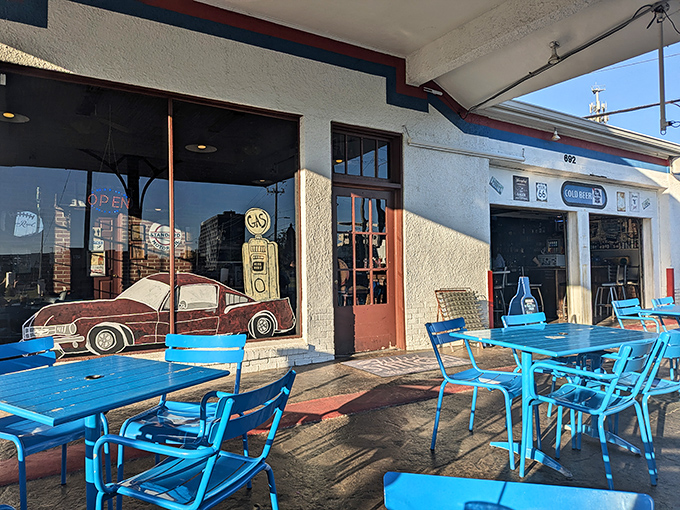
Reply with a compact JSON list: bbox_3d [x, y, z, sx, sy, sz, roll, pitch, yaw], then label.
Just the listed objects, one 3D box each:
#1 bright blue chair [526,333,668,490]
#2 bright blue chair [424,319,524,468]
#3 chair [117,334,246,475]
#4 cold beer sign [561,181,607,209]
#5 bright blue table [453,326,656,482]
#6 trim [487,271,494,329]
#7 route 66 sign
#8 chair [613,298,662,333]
[{"bbox_3d":[1.366,0.835,2.582,0.550,0.840,0.600,1,-2,-38],"label":"bright blue chair"},{"bbox_3d":[0.946,0.855,3.117,0.595,0.840,0.520,-2,-2,42],"label":"bright blue chair"},{"bbox_3d":[-0.758,0.857,2.380,0.520,0.840,0.595,-1,-2,2],"label":"chair"},{"bbox_3d":[4.585,-1.105,8.811,1.430,0.445,0.050,0,-2,-31],"label":"cold beer sign"},{"bbox_3d":[1.480,0.896,3.091,1.180,0.745,0.810,0,-2,-28],"label":"bright blue table"},{"bbox_3d":[2.262,0.744,7.083,0.100,1.020,0.100,0,-2,-31],"label":"trim"},{"bbox_3d":[3.514,-1.084,8.183,0.300,0.310,0.020,0,-2,-31],"label":"route 66 sign"},{"bbox_3d":[3.038,0.847,4.491,0.550,0.840,0.595,0,-2,-30],"label":"chair"}]

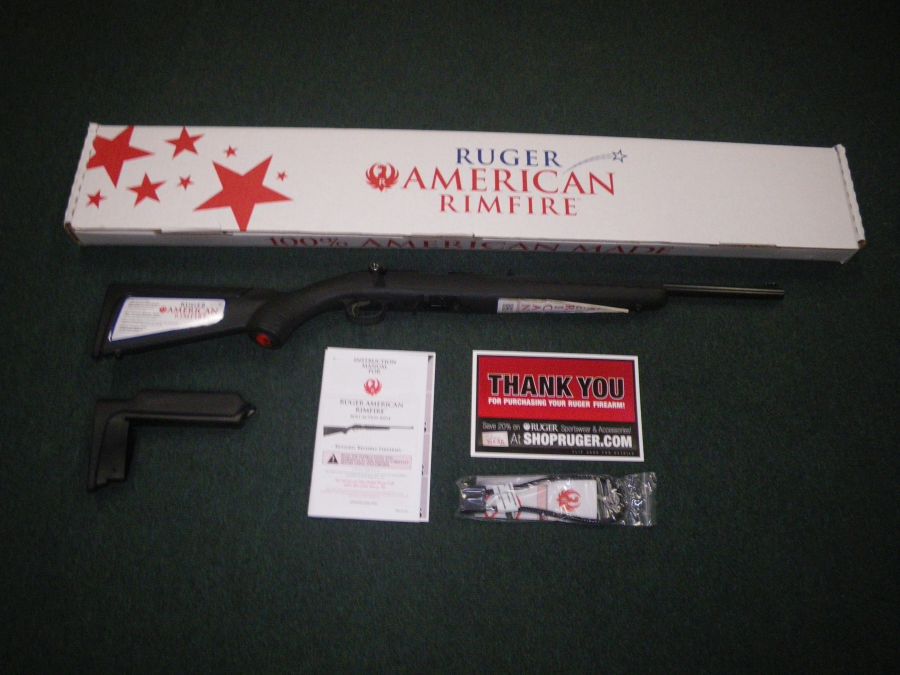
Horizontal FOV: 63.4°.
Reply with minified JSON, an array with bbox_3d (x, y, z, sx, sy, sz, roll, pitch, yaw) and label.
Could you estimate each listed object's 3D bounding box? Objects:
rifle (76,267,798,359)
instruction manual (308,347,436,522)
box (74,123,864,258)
[{"bbox_3d":[-0.003,-0.028,0.929,0.904,0.066,0.144,3,69,-1],"label":"rifle"},{"bbox_3d":[-0.093,0.119,0.903,0.144,0.006,0.213,3,69,-1],"label":"instruction manual"},{"bbox_3d":[0.029,-0.200,0.999,1.068,0.059,0.156,1,69,-1],"label":"box"}]

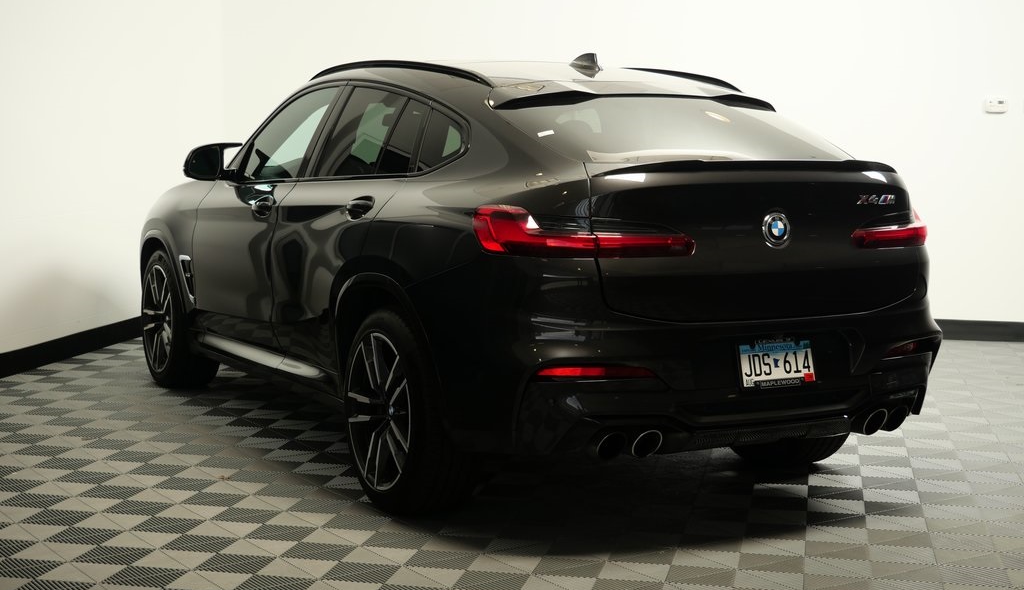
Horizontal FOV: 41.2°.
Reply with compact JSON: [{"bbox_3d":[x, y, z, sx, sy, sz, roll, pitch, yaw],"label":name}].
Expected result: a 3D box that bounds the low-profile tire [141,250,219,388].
[{"bbox_3d":[-1.773,0.120,7.307,0.265,0.737,0.737,-2,7,-30],"label":"low-profile tire"}]

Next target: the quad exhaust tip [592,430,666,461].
[{"bbox_3d":[0.336,0.451,4.107,0.210,0.090,0.120,-3,7,-29],"label":"quad exhaust tip"}]

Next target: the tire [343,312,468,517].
[{"bbox_3d":[-0.365,0.401,4.856,0.270,0.742,0.742,-2,7,-30],"label":"tire"}]

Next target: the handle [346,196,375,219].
[{"bbox_3d":[-0.526,-0.306,4.752,0.052,0.068,0.200,-3,7,-29],"label":"handle"}]

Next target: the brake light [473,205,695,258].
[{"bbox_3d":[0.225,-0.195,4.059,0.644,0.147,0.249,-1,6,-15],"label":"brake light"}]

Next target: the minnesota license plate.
[{"bbox_3d":[0.832,0.216,4.274,0.305,0.152,0.016,-3,-6,-29],"label":"minnesota license plate"}]

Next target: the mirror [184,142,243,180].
[{"bbox_3d":[-1.408,-0.634,6.375,0.240,0.170,0.160,-2,7,-30],"label":"mirror"}]

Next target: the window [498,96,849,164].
[{"bbox_3d":[0.578,-0.594,4.779,1.170,0.100,0.640,-2,29,-30],"label":"window"}]

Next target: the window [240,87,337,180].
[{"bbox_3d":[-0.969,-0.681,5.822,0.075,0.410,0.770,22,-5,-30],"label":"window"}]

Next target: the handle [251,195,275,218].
[{"bbox_3d":[-1.038,-0.370,5.667,0.052,0.068,0.200,-3,7,-29],"label":"handle"}]

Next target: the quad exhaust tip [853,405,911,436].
[{"bbox_3d":[1.262,0.424,4.721,0.218,0.102,0.120,-2,7,-30],"label":"quad exhaust tip"}]

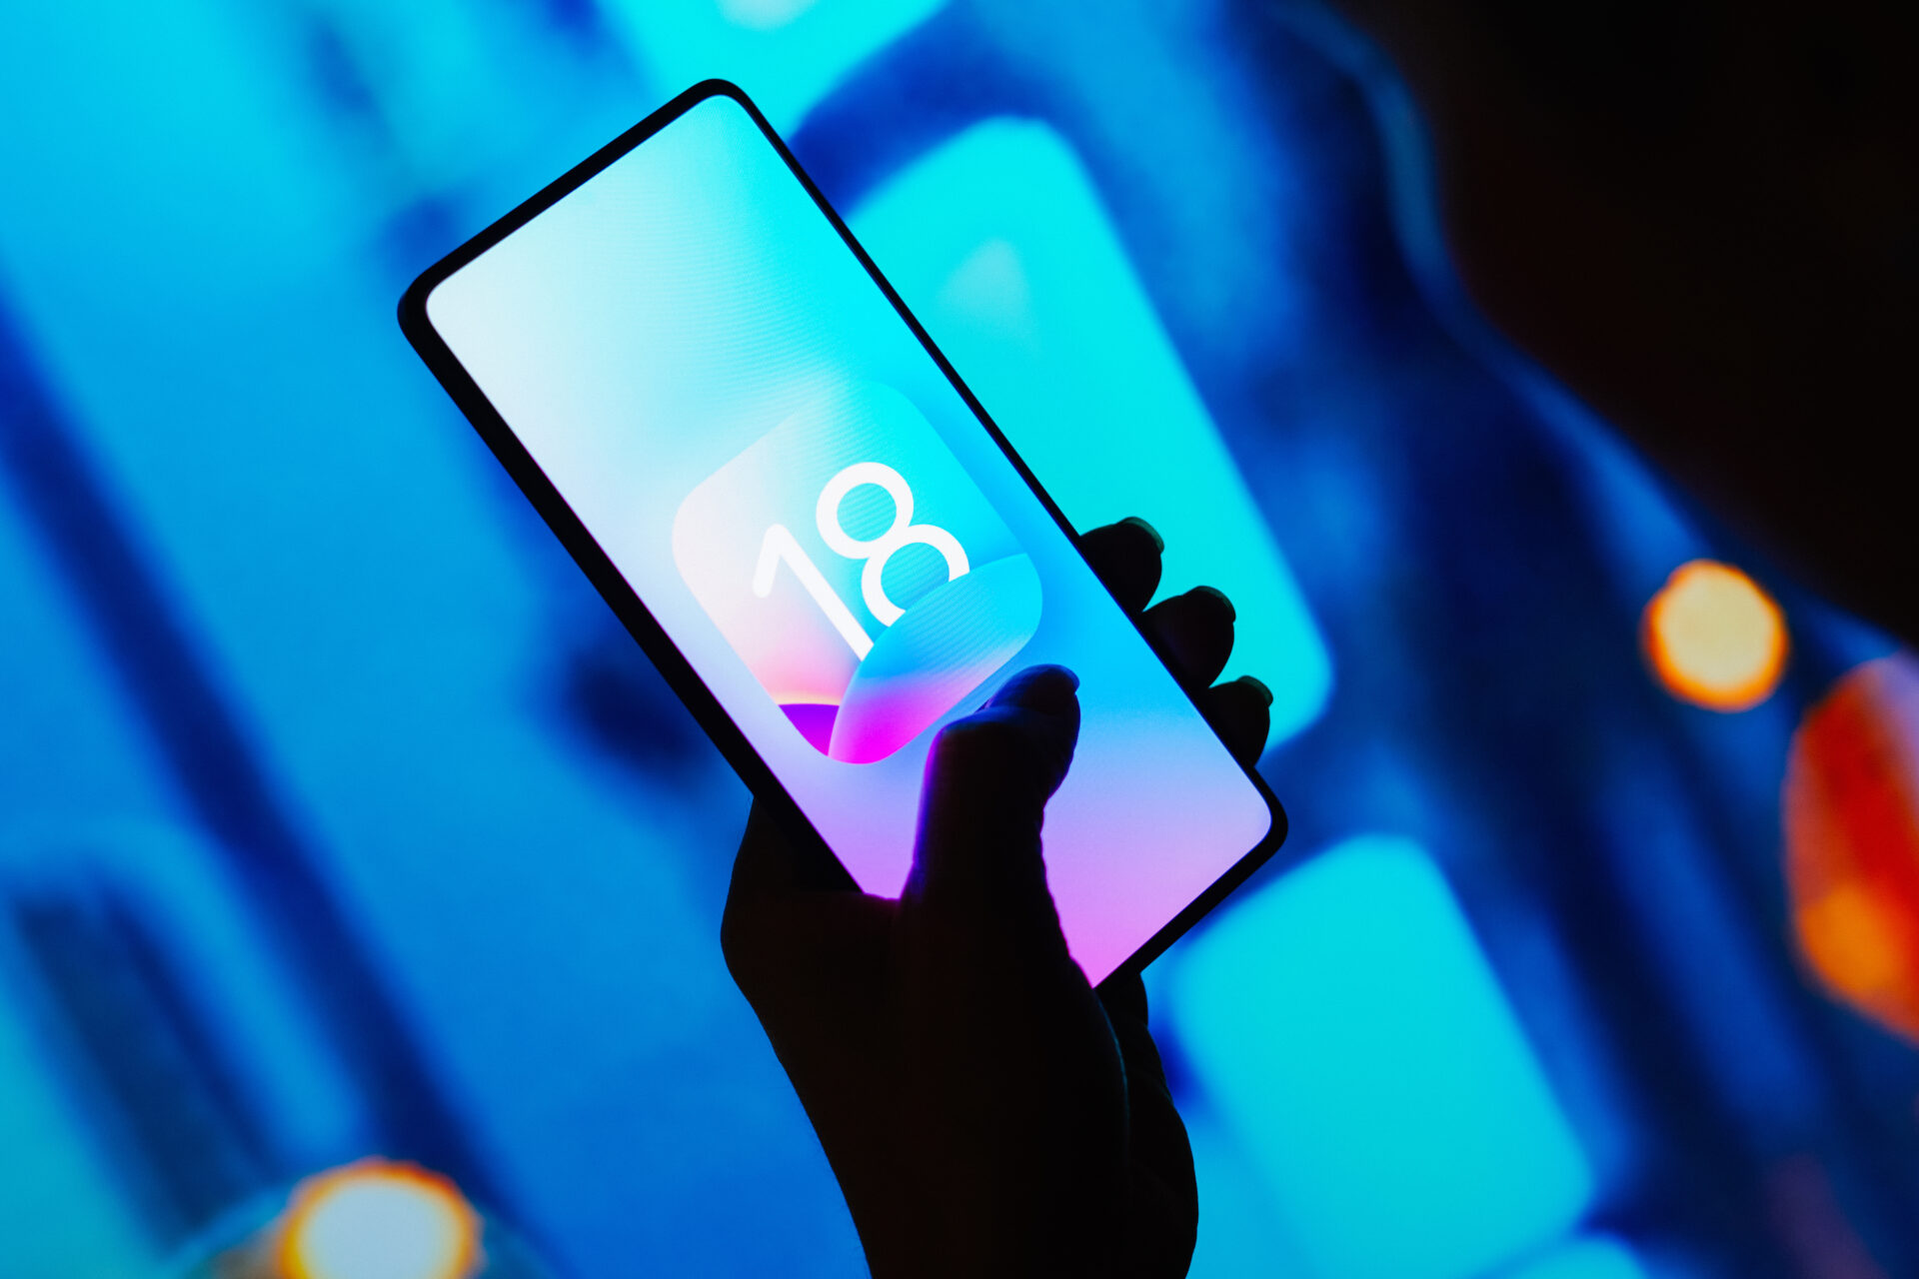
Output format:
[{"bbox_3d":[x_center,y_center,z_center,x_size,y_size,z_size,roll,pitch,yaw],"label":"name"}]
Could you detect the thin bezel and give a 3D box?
[{"bbox_3d":[-0.018,-0.011,0.656,0.074,0.161,0.008,-39,4,-27],"label":"thin bezel"}]

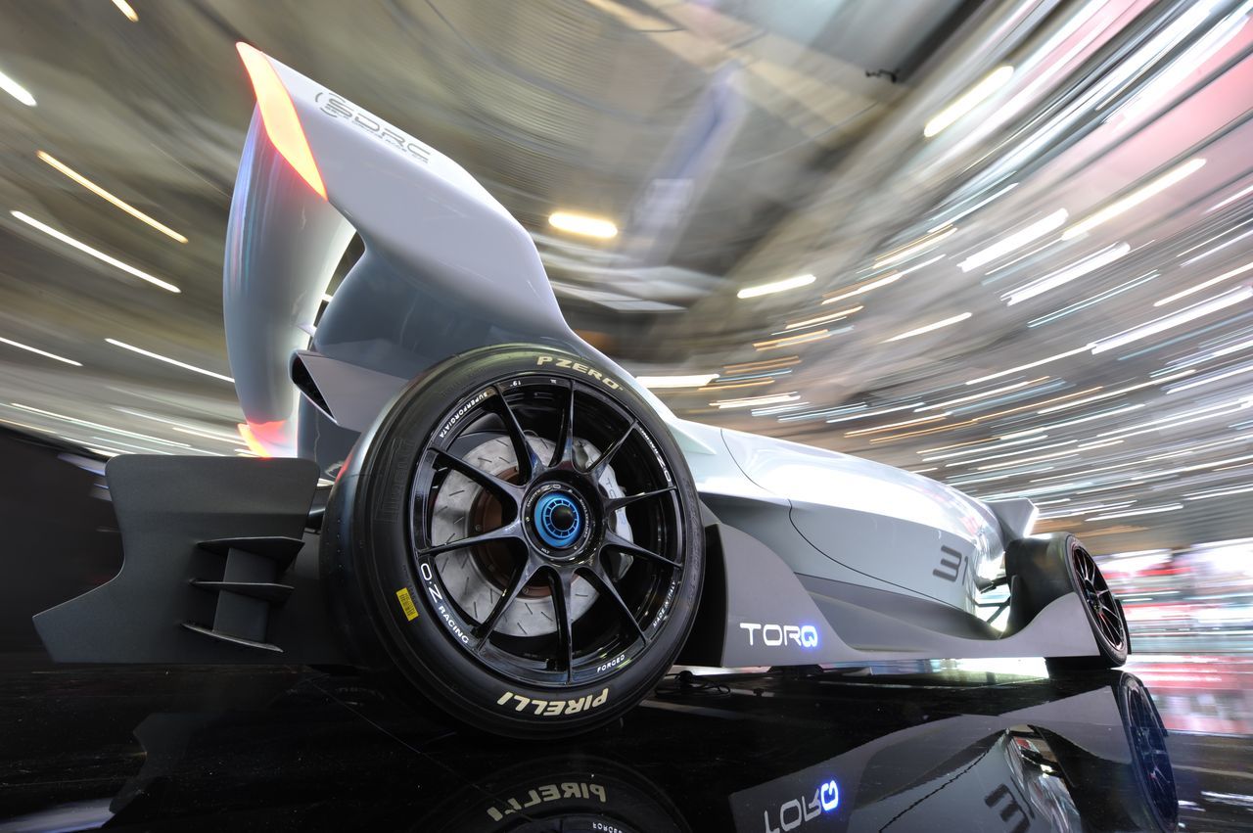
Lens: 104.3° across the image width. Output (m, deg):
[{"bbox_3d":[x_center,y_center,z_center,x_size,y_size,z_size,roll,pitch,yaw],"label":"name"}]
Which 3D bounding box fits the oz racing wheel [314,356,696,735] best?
[{"bbox_3d":[-0.180,0.218,0.936,0.670,0.670,0.310,16,-28,-32],"label":"oz racing wheel"}]

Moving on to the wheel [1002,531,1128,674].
[{"bbox_3d":[2.397,0.999,2.659,0.670,0.670,0.290,16,-28,-32],"label":"wheel"}]

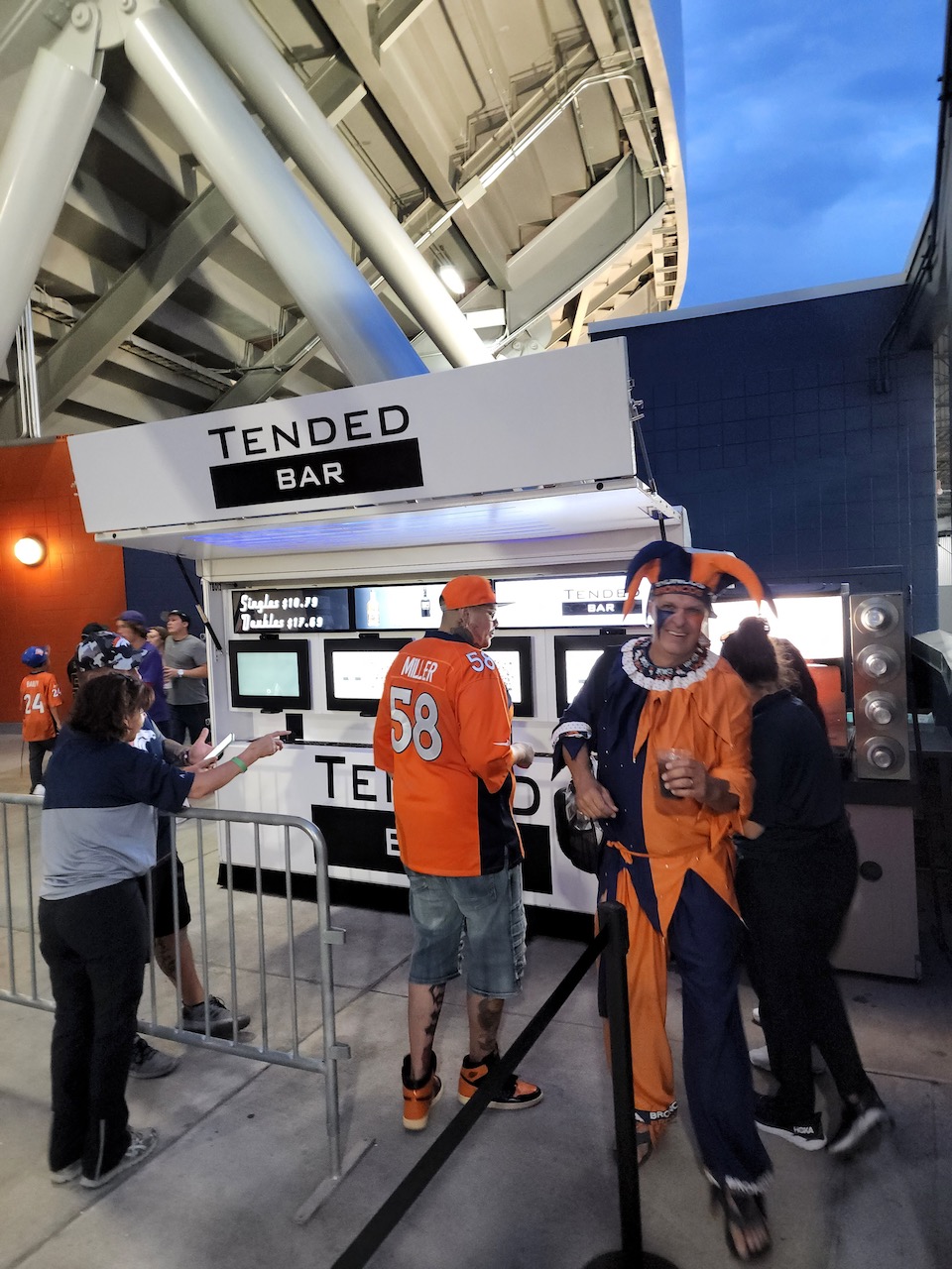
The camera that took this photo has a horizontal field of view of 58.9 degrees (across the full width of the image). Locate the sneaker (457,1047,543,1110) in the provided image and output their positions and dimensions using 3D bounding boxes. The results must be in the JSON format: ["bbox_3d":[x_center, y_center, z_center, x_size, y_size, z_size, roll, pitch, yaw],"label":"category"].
[{"bbox_3d":[0.094,1.550,2.983,0.305,0.180,0.115,-2,2,3],"label":"sneaker"}]

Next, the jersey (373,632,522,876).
[{"bbox_3d":[-0.100,0.419,2.982,0.580,0.860,0.400,-1,2,40],"label":"jersey"}]

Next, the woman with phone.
[{"bbox_3d":[-0.989,0.896,2.784,0.780,1.570,0.520,-3,2,-42],"label":"woman with phone"}]

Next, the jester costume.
[{"bbox_3d":[0.563,0.660,2.459,0.640,1.840,0.500,-2,2,16],"label":"jester costume"}]

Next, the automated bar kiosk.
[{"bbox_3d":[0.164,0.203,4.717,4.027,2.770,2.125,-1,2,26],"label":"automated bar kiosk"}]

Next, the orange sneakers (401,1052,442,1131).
[{"bbox_3d":[-0.167,1.560,2.963,0.115,0.180,0.300,-2,2,15],"label":"orange sneakers"}]

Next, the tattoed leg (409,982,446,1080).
[{"bbox_3d":[-0.187,1.360,2.907,0.115,0.350,0.125,3,2,20],"label":"tattoed leg"}]

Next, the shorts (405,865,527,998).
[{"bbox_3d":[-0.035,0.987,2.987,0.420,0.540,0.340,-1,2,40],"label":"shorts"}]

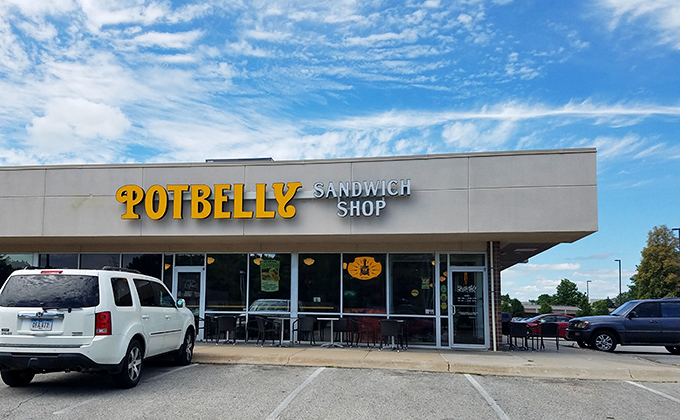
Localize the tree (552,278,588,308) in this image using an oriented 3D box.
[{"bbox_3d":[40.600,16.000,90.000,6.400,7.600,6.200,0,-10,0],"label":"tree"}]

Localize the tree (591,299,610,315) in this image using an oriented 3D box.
[{"bbox_3d":[29.600,11.800,58.000,2.400,3.300,2.400,0,-10,0],"label":"tree"}]

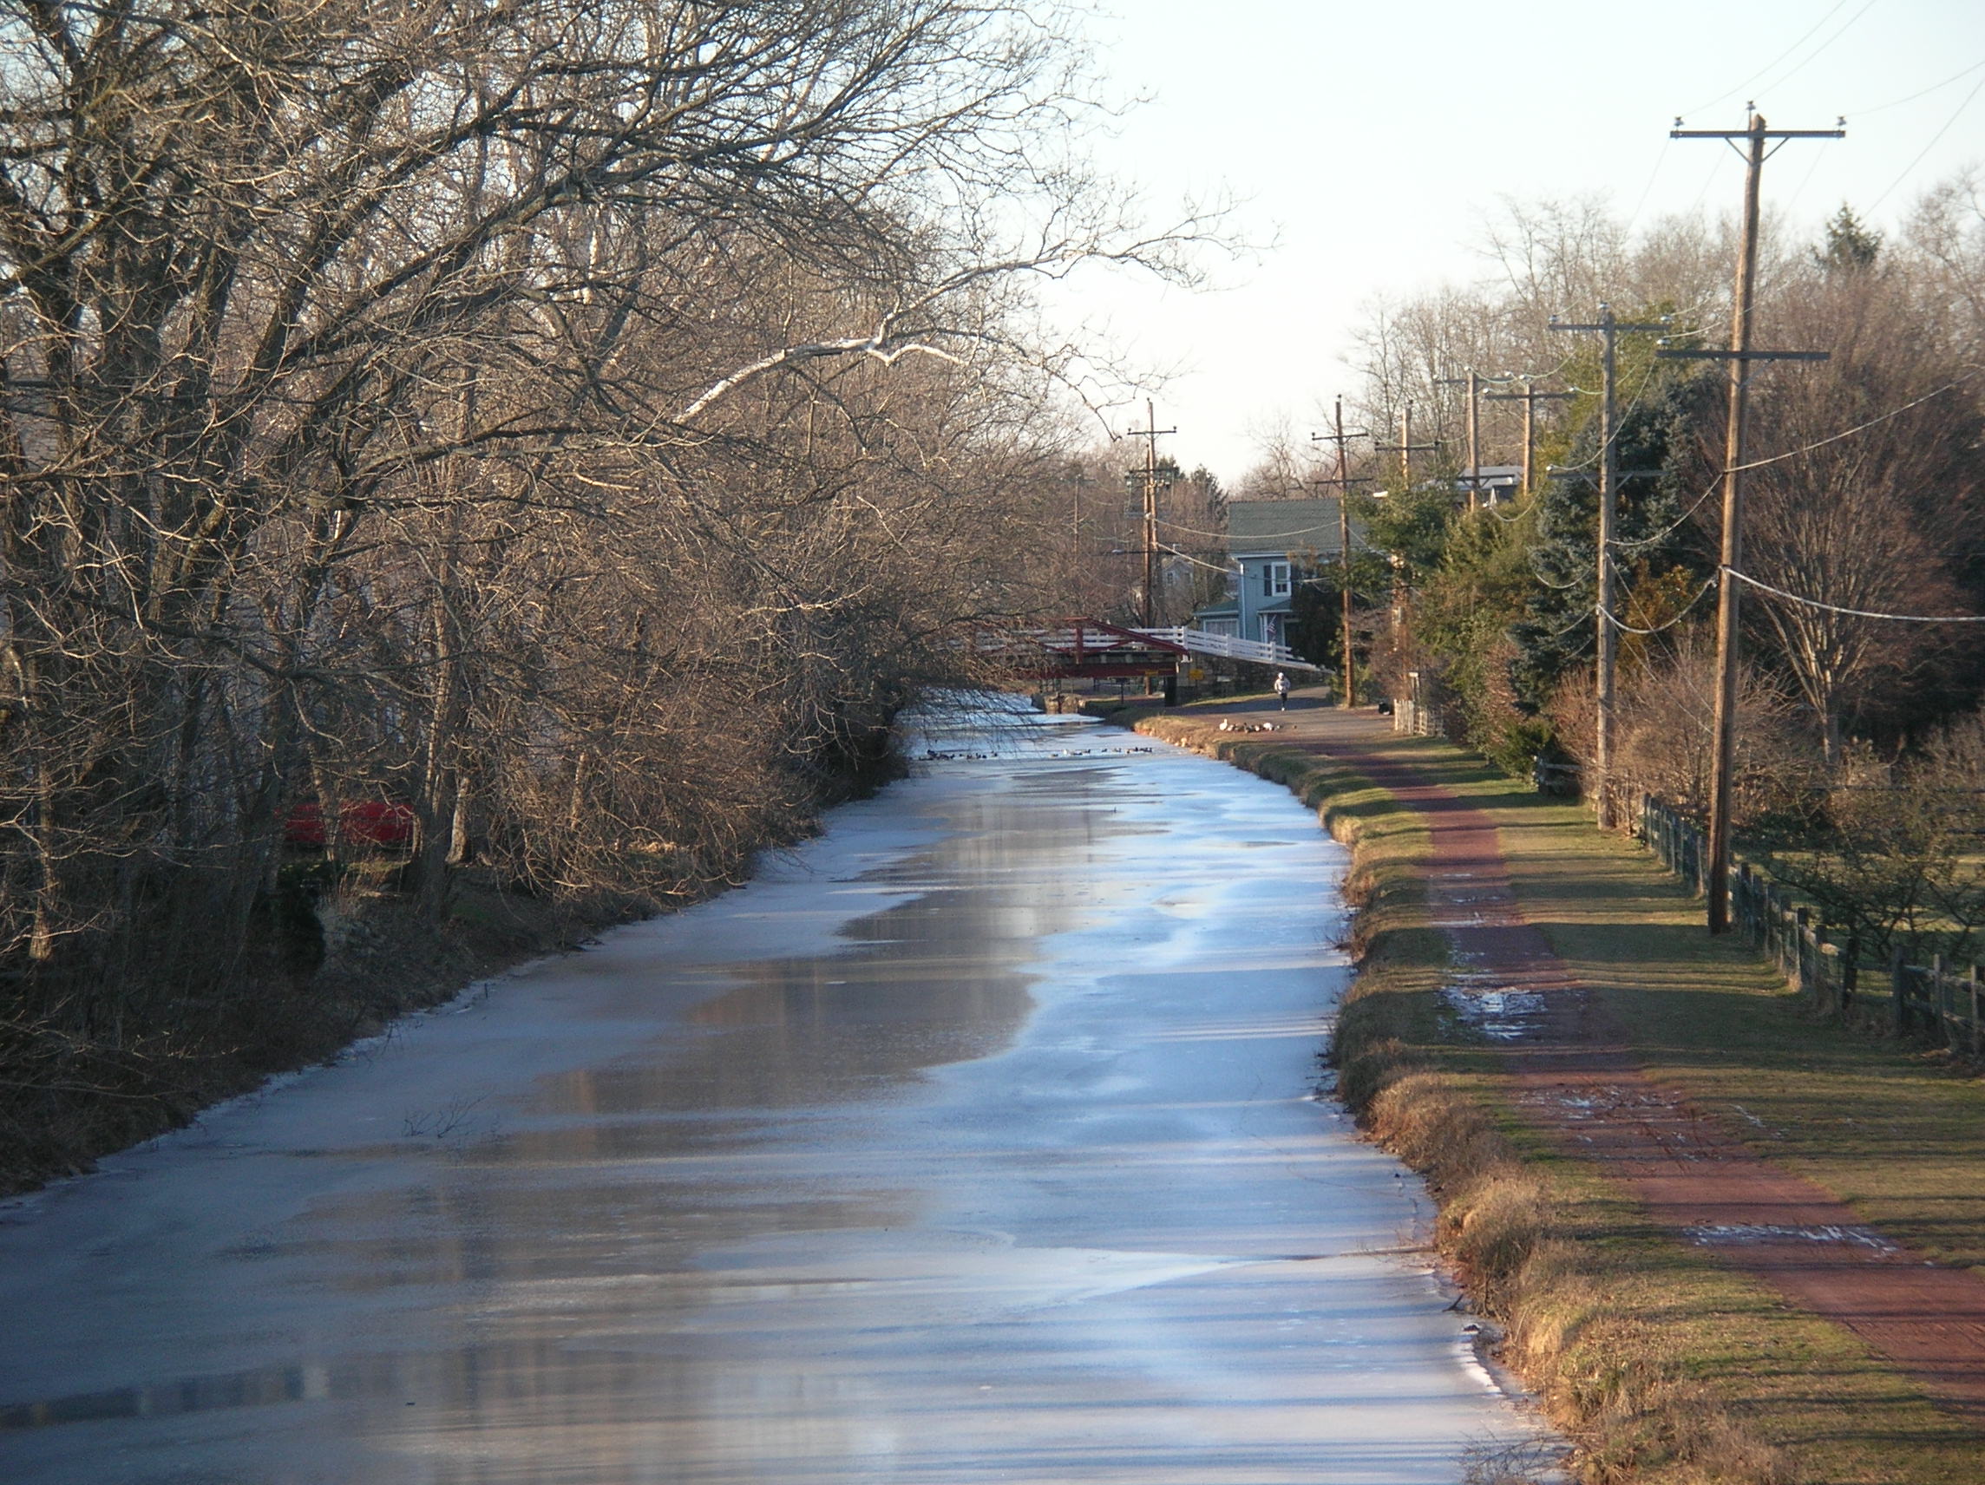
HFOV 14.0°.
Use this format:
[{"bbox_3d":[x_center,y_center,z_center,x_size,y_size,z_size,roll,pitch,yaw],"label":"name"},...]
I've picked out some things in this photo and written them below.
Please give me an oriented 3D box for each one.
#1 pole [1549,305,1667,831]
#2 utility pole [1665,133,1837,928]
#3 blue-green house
[{"bbox_3d":[12.668,-3.583,166.000,2.450,10.850,0.330,0,1,2],"label":"pole"},{"bbox_3d":[10.615,-3.076,112.500,2.550,11.550,0.350,0,1,3],"label":"utility pole"},{"bbox_3d":[14.637,-7.886,411.000,8.800,9.000,8.000,0,1,0],"label":"blue-green house"}]

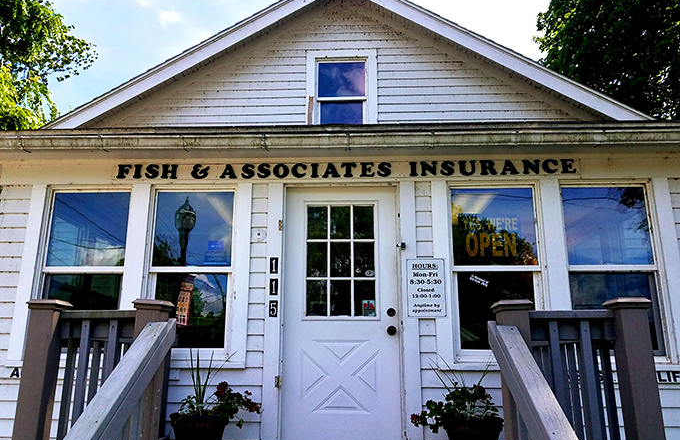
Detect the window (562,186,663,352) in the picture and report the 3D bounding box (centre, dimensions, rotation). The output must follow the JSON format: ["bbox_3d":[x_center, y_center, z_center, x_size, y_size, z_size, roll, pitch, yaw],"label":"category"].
[{"bbox_3d":[2.124,0.364,4.001,0.685,1.320,0.080,0,-13,3],"label":"window"}]

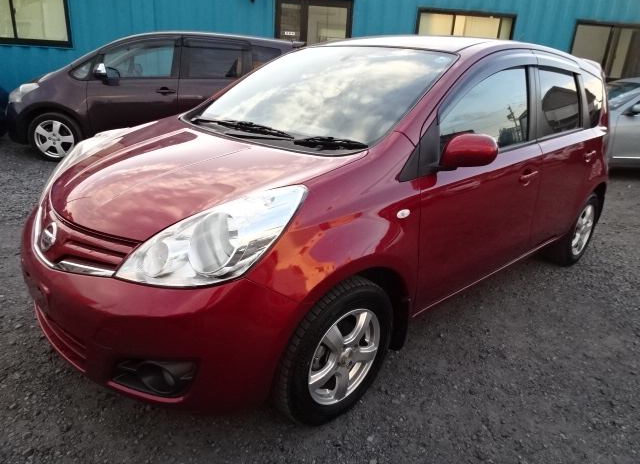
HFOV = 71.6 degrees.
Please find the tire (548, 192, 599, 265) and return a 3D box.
[{"bbox_3d":[1.950,-0.027,3.423,0.579,0.579,0.178,-14,26,-40],"label":"tire"}]

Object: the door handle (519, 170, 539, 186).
[{"bbox_3d":[1.081,-0.289,2.300,0.207,0.064,0.059,-14,26,-40],"label":"door handle"}]

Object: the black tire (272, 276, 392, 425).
[{"bbox_3d":[0.055,0.461,1.759,0.579,0.579,0.178,-14,26,-40],"label":"black tire"}]

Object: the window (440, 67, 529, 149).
[{"bbox_3d":[0.801,-0.605,2.106,0.869,0.428,0.069,-14,12,-40],"label":"window"}]

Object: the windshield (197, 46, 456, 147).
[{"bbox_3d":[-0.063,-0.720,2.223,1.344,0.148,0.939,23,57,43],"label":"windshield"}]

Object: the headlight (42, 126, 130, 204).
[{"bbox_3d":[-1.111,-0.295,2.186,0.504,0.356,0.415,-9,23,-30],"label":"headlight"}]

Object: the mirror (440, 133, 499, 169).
[{"bbox_3d":[0.570,-0.309,1.708,0.128,0.146,0.217,-14,26,-40],"label":"mirror"}]

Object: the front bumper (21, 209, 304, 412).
[{"bbox_3d":[-0.819,0.202,1.863,0.533,0.494,1.650,-14,26,-40],"label":"front bumper"}]

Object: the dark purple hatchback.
[{"bbox_3d":[-2.168,-1.893,6.186,3.955,1.640,1.695,0,20,-9],"label":"dark purple hatchback"}]

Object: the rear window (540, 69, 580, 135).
[{"bbox_3d":[1.457,-0.782,2.672,0.622,0.405,0.059,-14,14,-40],"label":"rear window"}]

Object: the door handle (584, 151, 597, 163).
[{"bbox_3d":[1.768,-0.495,2.905,0.207,0.064,0.059,-14,26,-40],"label":"door handle"}]

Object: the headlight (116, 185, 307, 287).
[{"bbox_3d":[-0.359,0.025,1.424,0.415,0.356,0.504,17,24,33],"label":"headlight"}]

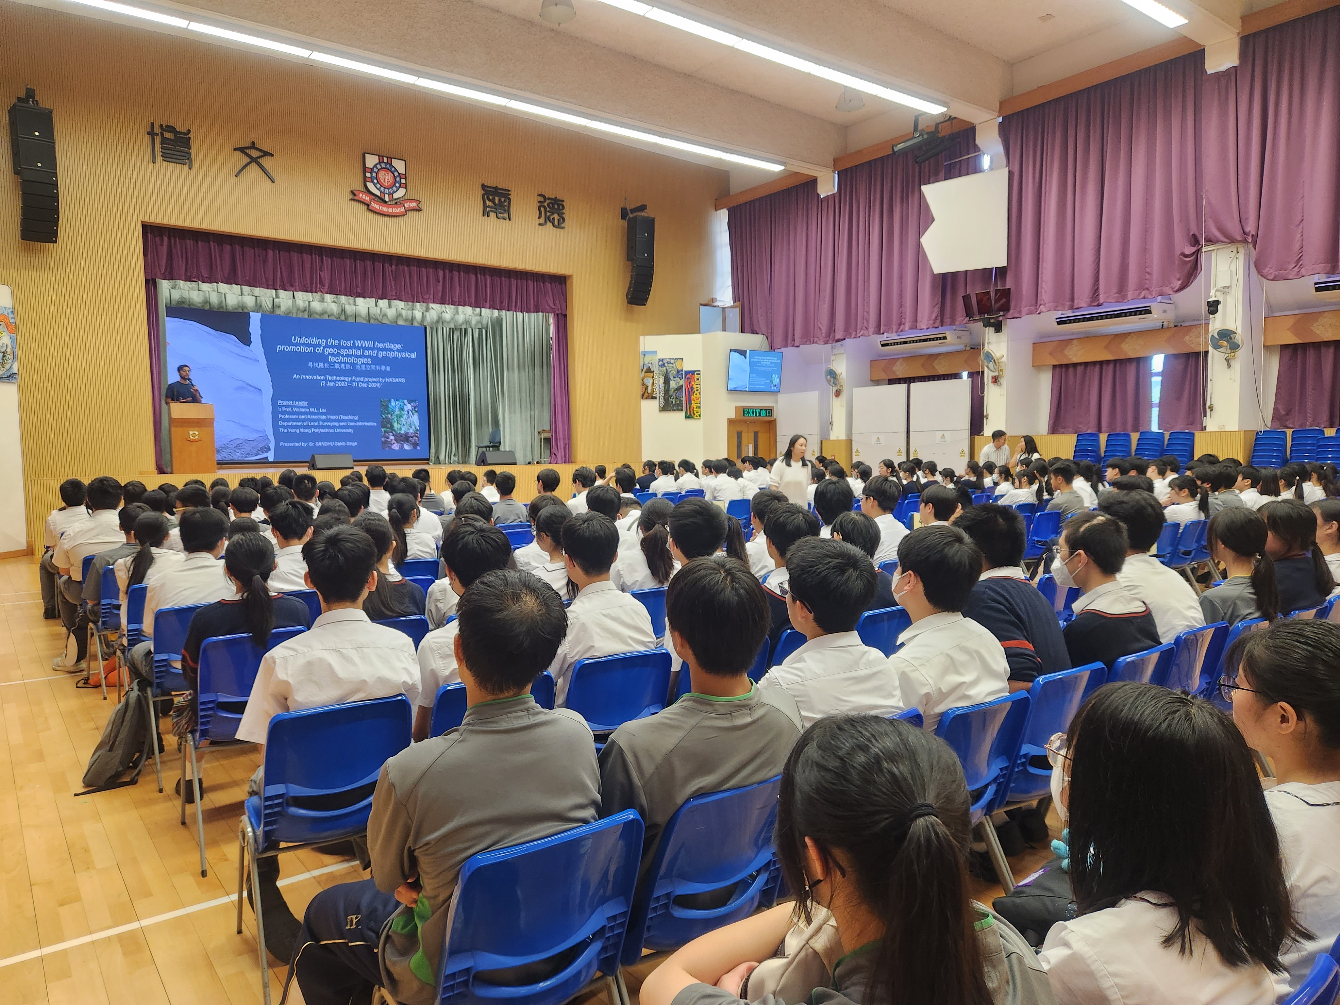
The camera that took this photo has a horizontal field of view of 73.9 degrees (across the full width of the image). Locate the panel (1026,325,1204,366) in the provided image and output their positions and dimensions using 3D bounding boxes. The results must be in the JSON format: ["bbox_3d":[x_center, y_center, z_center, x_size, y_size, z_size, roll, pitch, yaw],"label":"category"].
[{"bbox_3d":[7.039,-2.424,13.824,0.120,0.390,3.000,-3,4,-37],"label":"panel"}]

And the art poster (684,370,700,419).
[{"bbox_3d":[0.514,-2.408,19.948,0.336,1.090,0.030,-1,4,7],"label":"art poster"}]

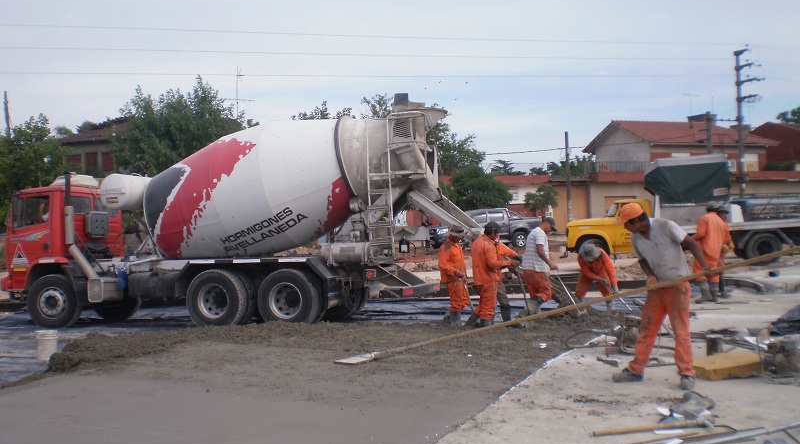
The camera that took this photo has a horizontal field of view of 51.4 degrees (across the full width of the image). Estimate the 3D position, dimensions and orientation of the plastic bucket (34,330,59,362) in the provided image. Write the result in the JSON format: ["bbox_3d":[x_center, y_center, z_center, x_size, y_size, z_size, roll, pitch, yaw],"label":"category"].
[{"bbox_3d":[-4.567,1.602,10.750,0.300,0.370,0.300,-2,0,0],"label":"plastic bucket"}]

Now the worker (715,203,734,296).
[{"bbox_3d":[5.850,0.540,15.100,0.500,1.690,0.500,-2,0,18],"label":"worker"}]

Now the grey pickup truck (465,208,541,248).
[{"bbox_3d":[3.950,0.290,38.500,5.100,1.800,1.830,-2,0,-19],"label":"grey pickup truck"}]

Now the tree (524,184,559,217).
[{"bbox_3d":[7.500,-0.550,44.000,1.900,2.900,1.900,-2,0,0],"label":"tree"}]

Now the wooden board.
[{"bbox_3d":[3.260,1.430,8.250,0.840,0.110,0.520,-2,0,-25],"label":"wooden board"}]

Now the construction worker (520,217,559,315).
[{"bbox_3d":[2.314,0.743,13.900,0.620,1.660,0.520,-2,0,-6],"label":"construction worker"}]

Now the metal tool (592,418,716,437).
[{"bbox_3d":[1.850,1.485,6.040,0.940,0.070,0.130,-2,0,-8],"label":"metal tool"}]

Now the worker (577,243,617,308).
[{"bbox_3d":[3.466,0.948,14.600,0.700,1.200,0.800,-2,0,-20],"label":"worker"}]

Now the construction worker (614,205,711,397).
[{"bbox_3d":[2.254,0.645,7.200,0.800,1.620,0.620,-2,0,37],"label":"construction worker"}]

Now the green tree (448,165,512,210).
[{"bbox_3d":[4.260,-1.000,44.000,3.500,4.000,3.500,-2,0,0],"label":"green tree"}]

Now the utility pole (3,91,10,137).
[{"bbox_3d":[-20.130,-2.197,43.000,0.250,9.200,0.250,-2,0,0],"label":"utility pole"}]

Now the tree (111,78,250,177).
[{"bbox_3d":[-9.592,-2.201,36.015,6.400,8.400,6.200,-2,0,0],"label":"tree"}]

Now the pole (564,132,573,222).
[{"bbox_3d":[9.300,-1.900,46.000,0.220,6.000,0.220,-2,0,0],"label":"pole"}]

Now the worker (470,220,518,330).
[{"bbox_3d":[1.511,0.847,13.300,0.680,1.680,0.550,-2,0,-30],"label":"worker"}]

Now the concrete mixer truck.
[{"bbox_3d":[-2.920,-0.110,15.470,9.000,3.900,2.500,-2,0,20],"label":"concrete mixer truck"}]

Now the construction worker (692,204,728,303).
[{"bbox_3d":[5.171,0.526,13.900,0.580,1.670,0.420,-2,0,-14],"label":"construction worker"}]

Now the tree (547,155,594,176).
[{"bbox_3d":[14.300,-2.500,70.000,4.200,6.400,4.200,-2,0,0],"label":"tree"}]

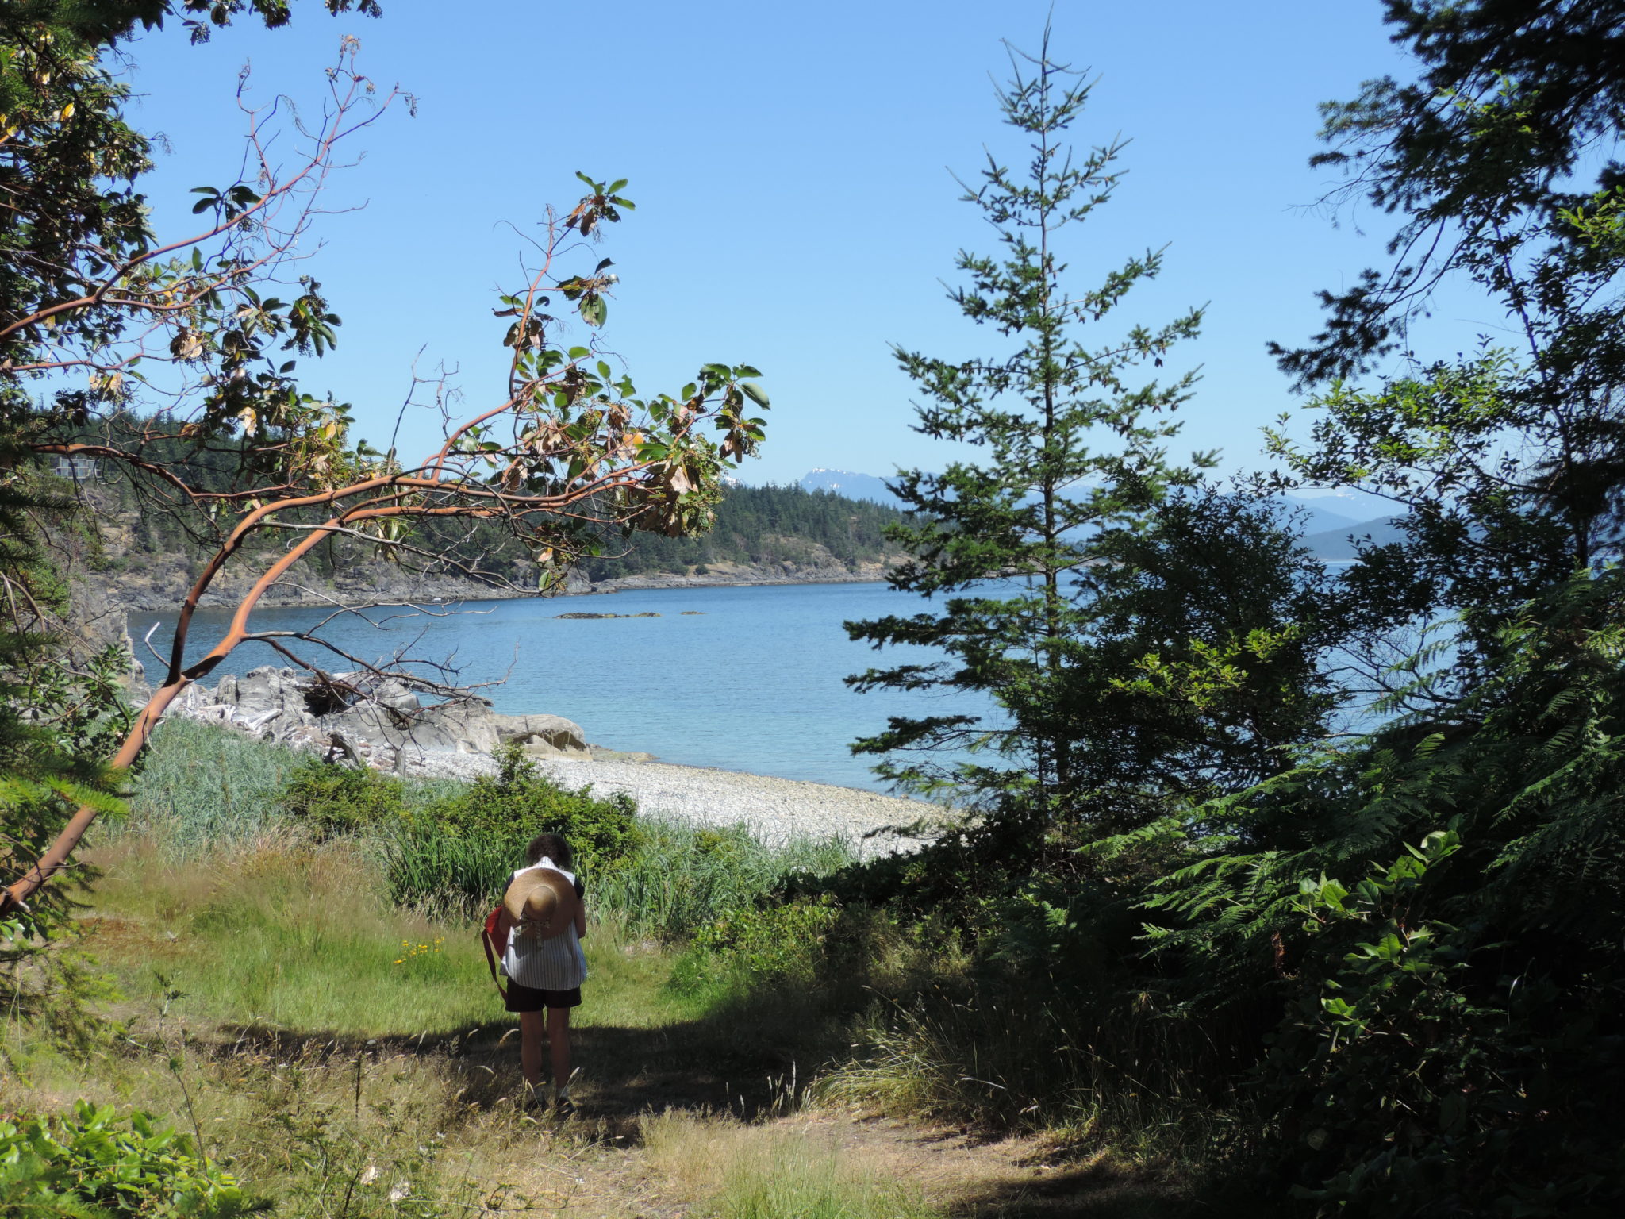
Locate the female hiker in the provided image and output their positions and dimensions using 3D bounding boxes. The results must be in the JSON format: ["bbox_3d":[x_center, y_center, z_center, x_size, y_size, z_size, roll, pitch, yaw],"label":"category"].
[{"bbox_3d":[-1.544,2.061,11.500,0.510,1.580,0.400,0,2,-3],"label":"female hiker"}]

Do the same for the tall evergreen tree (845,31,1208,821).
[{"bbox_3d":[2.123,-1.762,19.800,3.600,7.900,3.500,0,2,0],"label":"tall evergreen tree"}]

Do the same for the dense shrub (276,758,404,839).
[{"bbox_3d":[-5.080,2.036,21.800,1.400,0.900,1.200,0,2,0],"label":"dense shrub"}]

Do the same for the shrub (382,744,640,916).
[{"bbox_3d":[-2.814,2.063,18.800,2.350,1.600,2.000,0,2,0],"label":"shrub"}]

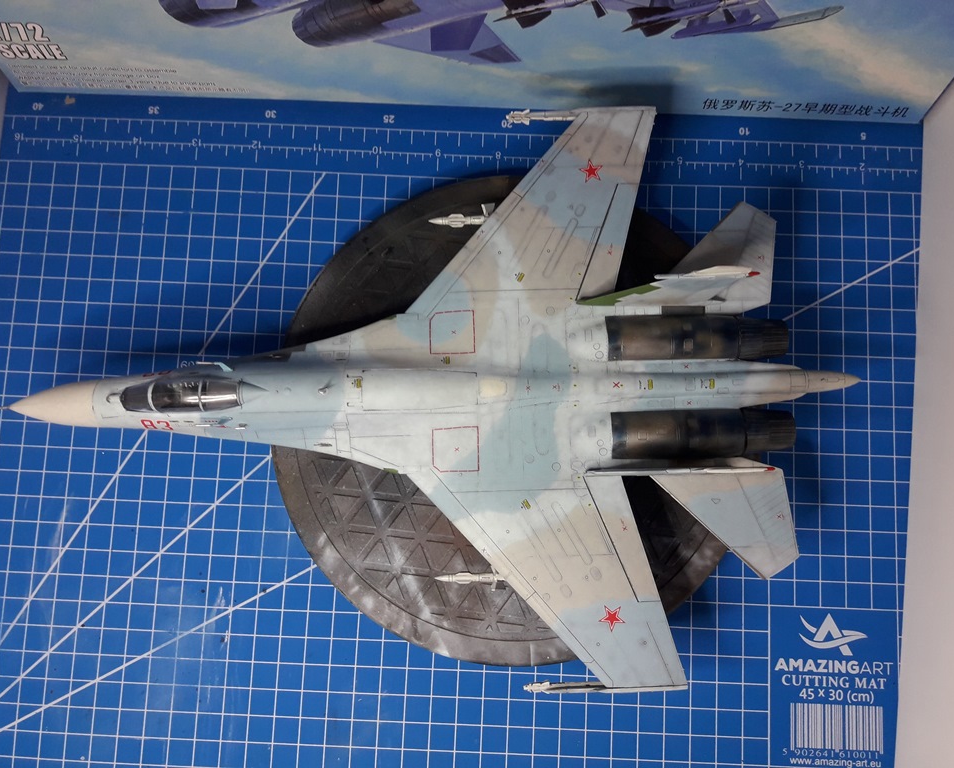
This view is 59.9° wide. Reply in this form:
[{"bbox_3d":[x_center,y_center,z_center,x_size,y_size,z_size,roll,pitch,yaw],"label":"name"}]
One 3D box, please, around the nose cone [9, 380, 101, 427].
[{"bbox_3d":[-0.151,0.008,0.295,0.032,0.017,0.017,-2,82,0],"label":"nose cone"}]

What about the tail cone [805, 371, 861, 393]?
[{"bbox_3d":[0.125,-0.001,0.290,0.019,0.008,0.008,-2,82,0],"label":"tail cone"}]

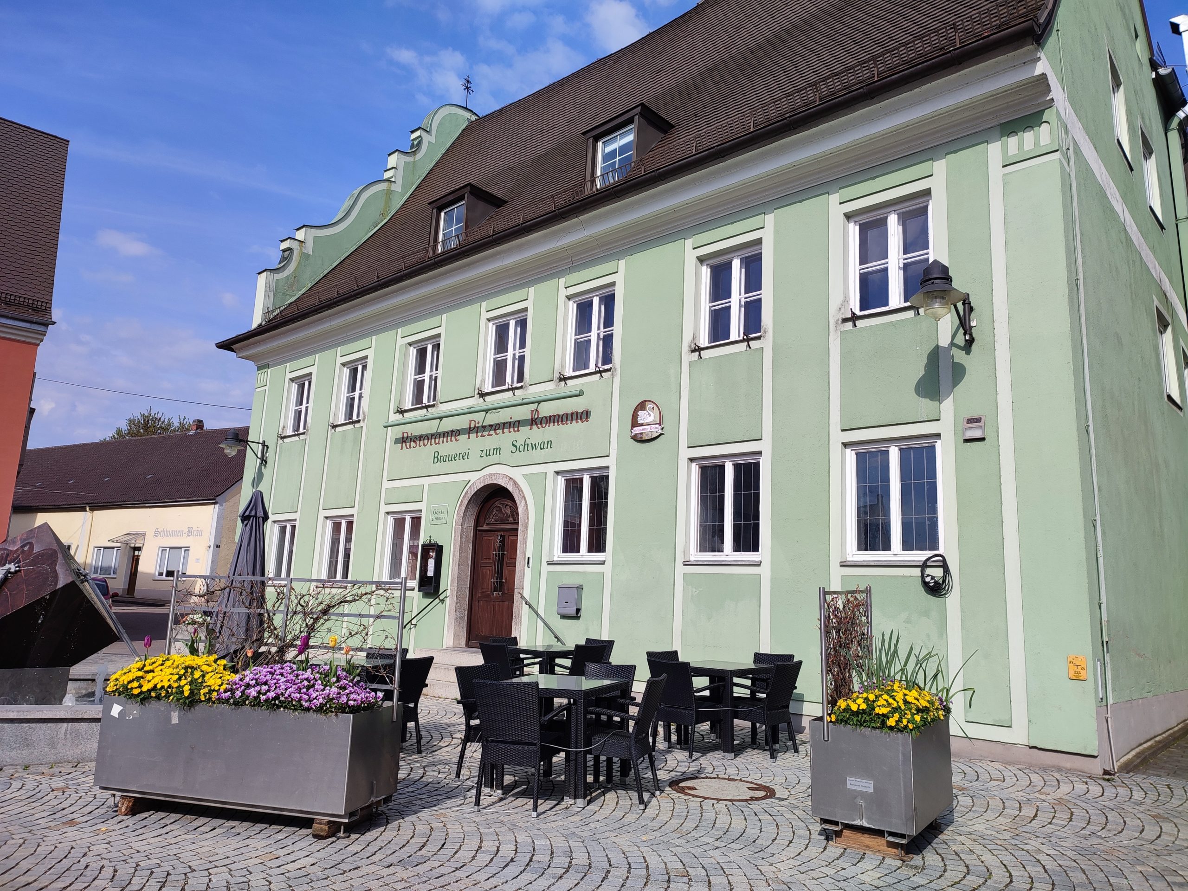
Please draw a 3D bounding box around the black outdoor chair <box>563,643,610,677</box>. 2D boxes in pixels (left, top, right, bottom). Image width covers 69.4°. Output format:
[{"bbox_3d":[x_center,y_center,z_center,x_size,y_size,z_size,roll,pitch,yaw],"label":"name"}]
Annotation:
[{"bbox_3d":[-0.244,2.647,9.589,0.560,0.845,0.560,13,-15,-42],"label":"black outdoor chair"}]

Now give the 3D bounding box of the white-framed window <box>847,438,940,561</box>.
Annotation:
[{"bbox_3d":[3.148,0.590,8.996,1.030,1.210,0.120,-7,-15,42],"label":"white-framed window"}]

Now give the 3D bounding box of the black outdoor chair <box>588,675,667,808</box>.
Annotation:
[{"bbox_3d":[0.189,2.065,6.109,0.560,0.845,0.560,-1,-12,18],"label":"black outdoor chair"}]

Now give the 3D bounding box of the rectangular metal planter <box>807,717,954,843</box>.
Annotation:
[{"bbox_3d":[1.737,1.929,5.148,0.578,0.567,0.850,-5,-11,35],"label":"rectangular metal planter"}]

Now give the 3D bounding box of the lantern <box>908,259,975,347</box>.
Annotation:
[{"bbox_3d":[3.422,-1.385,8.251,0.530,0.640,1.125,-7,-15,42],"label":"lantern"}]

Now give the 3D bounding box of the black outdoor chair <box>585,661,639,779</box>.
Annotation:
[{"bbox_3d":[-0.001,2.171,6.765,0.560,0.845,0.560,-2,-12,25],"label":"black outdoor chair"}]

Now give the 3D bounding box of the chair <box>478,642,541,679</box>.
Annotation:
[{"bbox_3d":[-0.990,2.655,9.705,0.560,0.830,0.570,-7,-13,38],"label":"chair"}]

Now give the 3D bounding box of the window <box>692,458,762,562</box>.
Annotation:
[{"bbox_3d":[1.572,0.750,10.030,1.018,1.182,0.150,-7,-15,42],"label":"window"}]

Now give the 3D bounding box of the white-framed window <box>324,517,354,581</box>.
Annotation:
[{"bbox_3d":[-4.660,1.929,15.804,1.030,1.220,0.100,-7,-15,42],"label":"white-framed window"}]

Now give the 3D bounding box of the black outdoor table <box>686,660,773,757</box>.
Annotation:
[{"bbox_3d":[1.198,2.441,8.032,0.800,0.740,0.800,10,-14,-44],"label":"black outdoor table"}]

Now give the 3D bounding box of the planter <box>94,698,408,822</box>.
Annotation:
[{"bbox_3d":[-2.204,1.931,5.493,1.815,0.590,0.600,-1,-10,17],"label":"planter"}]

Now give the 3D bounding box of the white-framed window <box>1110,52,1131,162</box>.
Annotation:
[{"bbox_3d":[6.641,-4.254,10.957,0.140,1.130,0.880,-7,-15,42],"label":"white-framed window"}]

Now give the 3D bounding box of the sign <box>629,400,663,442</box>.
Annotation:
[{"bbox_3d":[0.652,-0.328,11.066,0.560,0.570,0.060,-7,-15,42],"label":"sign"}]

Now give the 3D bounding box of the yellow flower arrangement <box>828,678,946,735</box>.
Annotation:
[{"bbox_3d":[1.883,1.693,5.519,0.540,0.250,0.920,-5,-12,33],"label":"yellow flower arrangement"}]

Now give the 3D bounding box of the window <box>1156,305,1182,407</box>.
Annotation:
[{"bbox_3d":[7.972,-1.211,12.044,0.160,1.160,1.100,-7,-15,41],"label":"window"}]

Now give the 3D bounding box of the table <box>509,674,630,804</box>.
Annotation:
[{"bbox_3d":[-0.262,2.128,6.337,0.800,0.740,0.800,-4,-11,25],"label":"table"}]

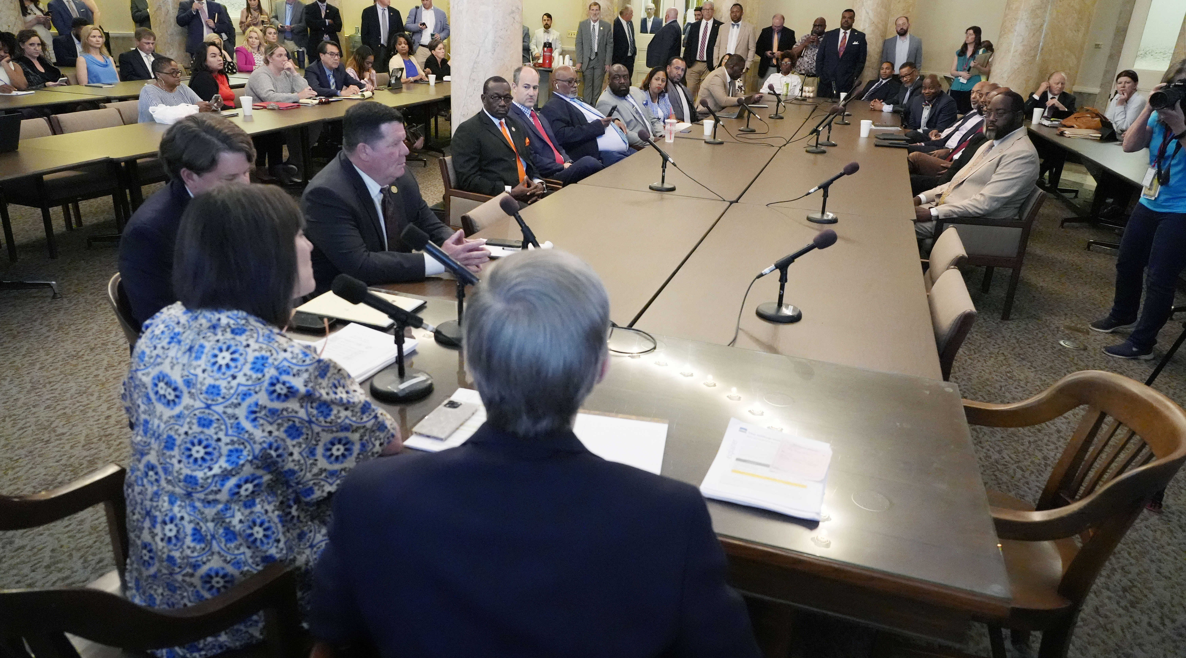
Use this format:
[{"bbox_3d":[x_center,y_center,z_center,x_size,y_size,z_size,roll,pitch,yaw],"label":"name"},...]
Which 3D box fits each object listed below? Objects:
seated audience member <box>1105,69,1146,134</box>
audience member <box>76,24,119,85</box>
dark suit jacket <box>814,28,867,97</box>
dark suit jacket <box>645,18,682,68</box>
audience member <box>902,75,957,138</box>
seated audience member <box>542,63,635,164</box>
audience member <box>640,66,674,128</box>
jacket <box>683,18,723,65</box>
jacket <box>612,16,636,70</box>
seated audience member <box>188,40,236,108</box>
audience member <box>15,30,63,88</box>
[{"bbox_3d":[5.604,-2.156,8.697,0.780,1.318,0.550,-6,23,-21],"label":"seated audience member"},{"bbox_3d":[-5.014,-2.513,8.366,0.800,1.301,0.480,13,23,23],"label":"audience member"},{"bbox_3d":[3.073,-3.278,9.733,0.600,0.800,0.340,12,24,23],"label":"dark suit jacket"},{"bbox_3d":[0.995,-3.989,11.100,0.520,0.690,0.390,-13,26,-34],"label":"dark suit jacket"},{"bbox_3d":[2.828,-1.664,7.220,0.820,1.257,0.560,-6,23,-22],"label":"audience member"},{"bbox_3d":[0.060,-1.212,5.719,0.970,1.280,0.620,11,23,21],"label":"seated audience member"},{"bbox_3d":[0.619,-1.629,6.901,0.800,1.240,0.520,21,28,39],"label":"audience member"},{"bbox_3d":[1.534,-3.953,11.000,0.560,0.700,0.360,5,22,5],"label":"jacket"},{"bbox_3d":[0.457,-4.094,11.300,0.500,0.700,0.330,-16,28,-39],"label":"jacket"},{"bbox_3d":[-3.210,-1.919,7.128,0.820,1.261,0.500,10,22,17],"label":"seated audience member"},{"bbox_3d":[-5.406,-2.355,7.995,0.800,1.243,0.500,14,24,27],"label":"audience member"}]

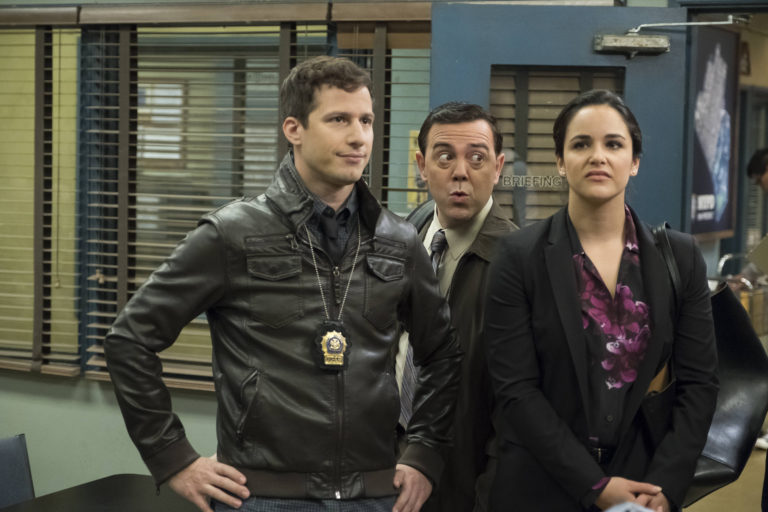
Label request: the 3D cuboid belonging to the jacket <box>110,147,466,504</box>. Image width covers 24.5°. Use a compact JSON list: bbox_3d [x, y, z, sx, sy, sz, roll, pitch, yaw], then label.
[{"bbox_3d":[-0.172,0.120,3.450,0.700,0.650,0.320,-1,5,-28],"label":"jacket"}]

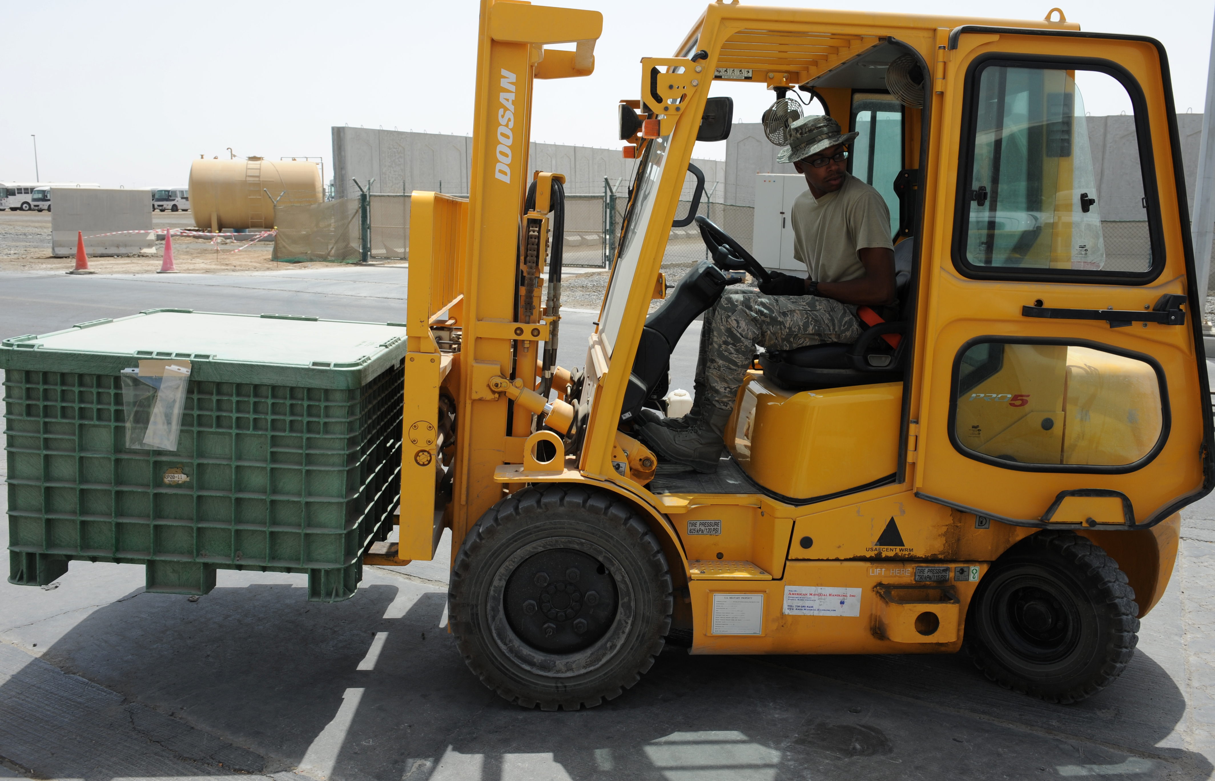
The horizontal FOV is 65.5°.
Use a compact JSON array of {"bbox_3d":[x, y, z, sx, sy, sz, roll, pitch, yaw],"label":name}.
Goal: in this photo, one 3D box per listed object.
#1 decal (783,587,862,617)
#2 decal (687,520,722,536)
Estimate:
[{"bbox_3d":[0.697,0.684,3.057,0.250,0.098,0.005,2,10,-4],"label":"decal"},{"bbox_3d":[0.318,0.450,3.090,0.112,0.052,0.004,1,10,-2],"label":"decal"}]

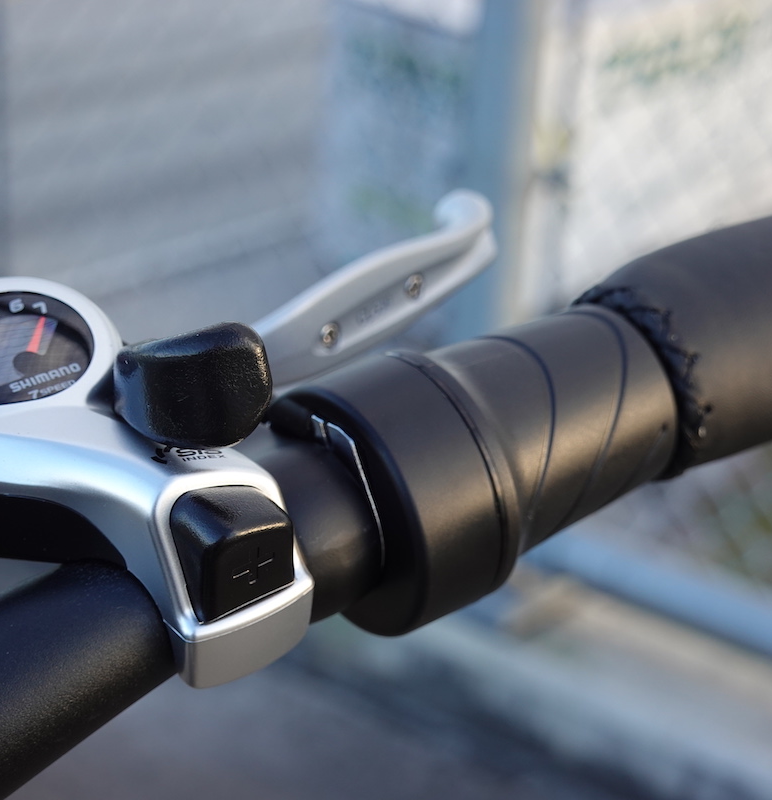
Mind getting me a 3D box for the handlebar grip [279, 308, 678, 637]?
[{"bbox_3d":[0.016,0.009,0.367,0.058,0.043,0.043,-23,27,-31],"label":"handlebar grip"}]

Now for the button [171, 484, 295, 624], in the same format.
[{"bbox_3d":[-0.023,0.022,0.324,0.018,0.015,0.011,-23,40,-31],"label":"button"}]

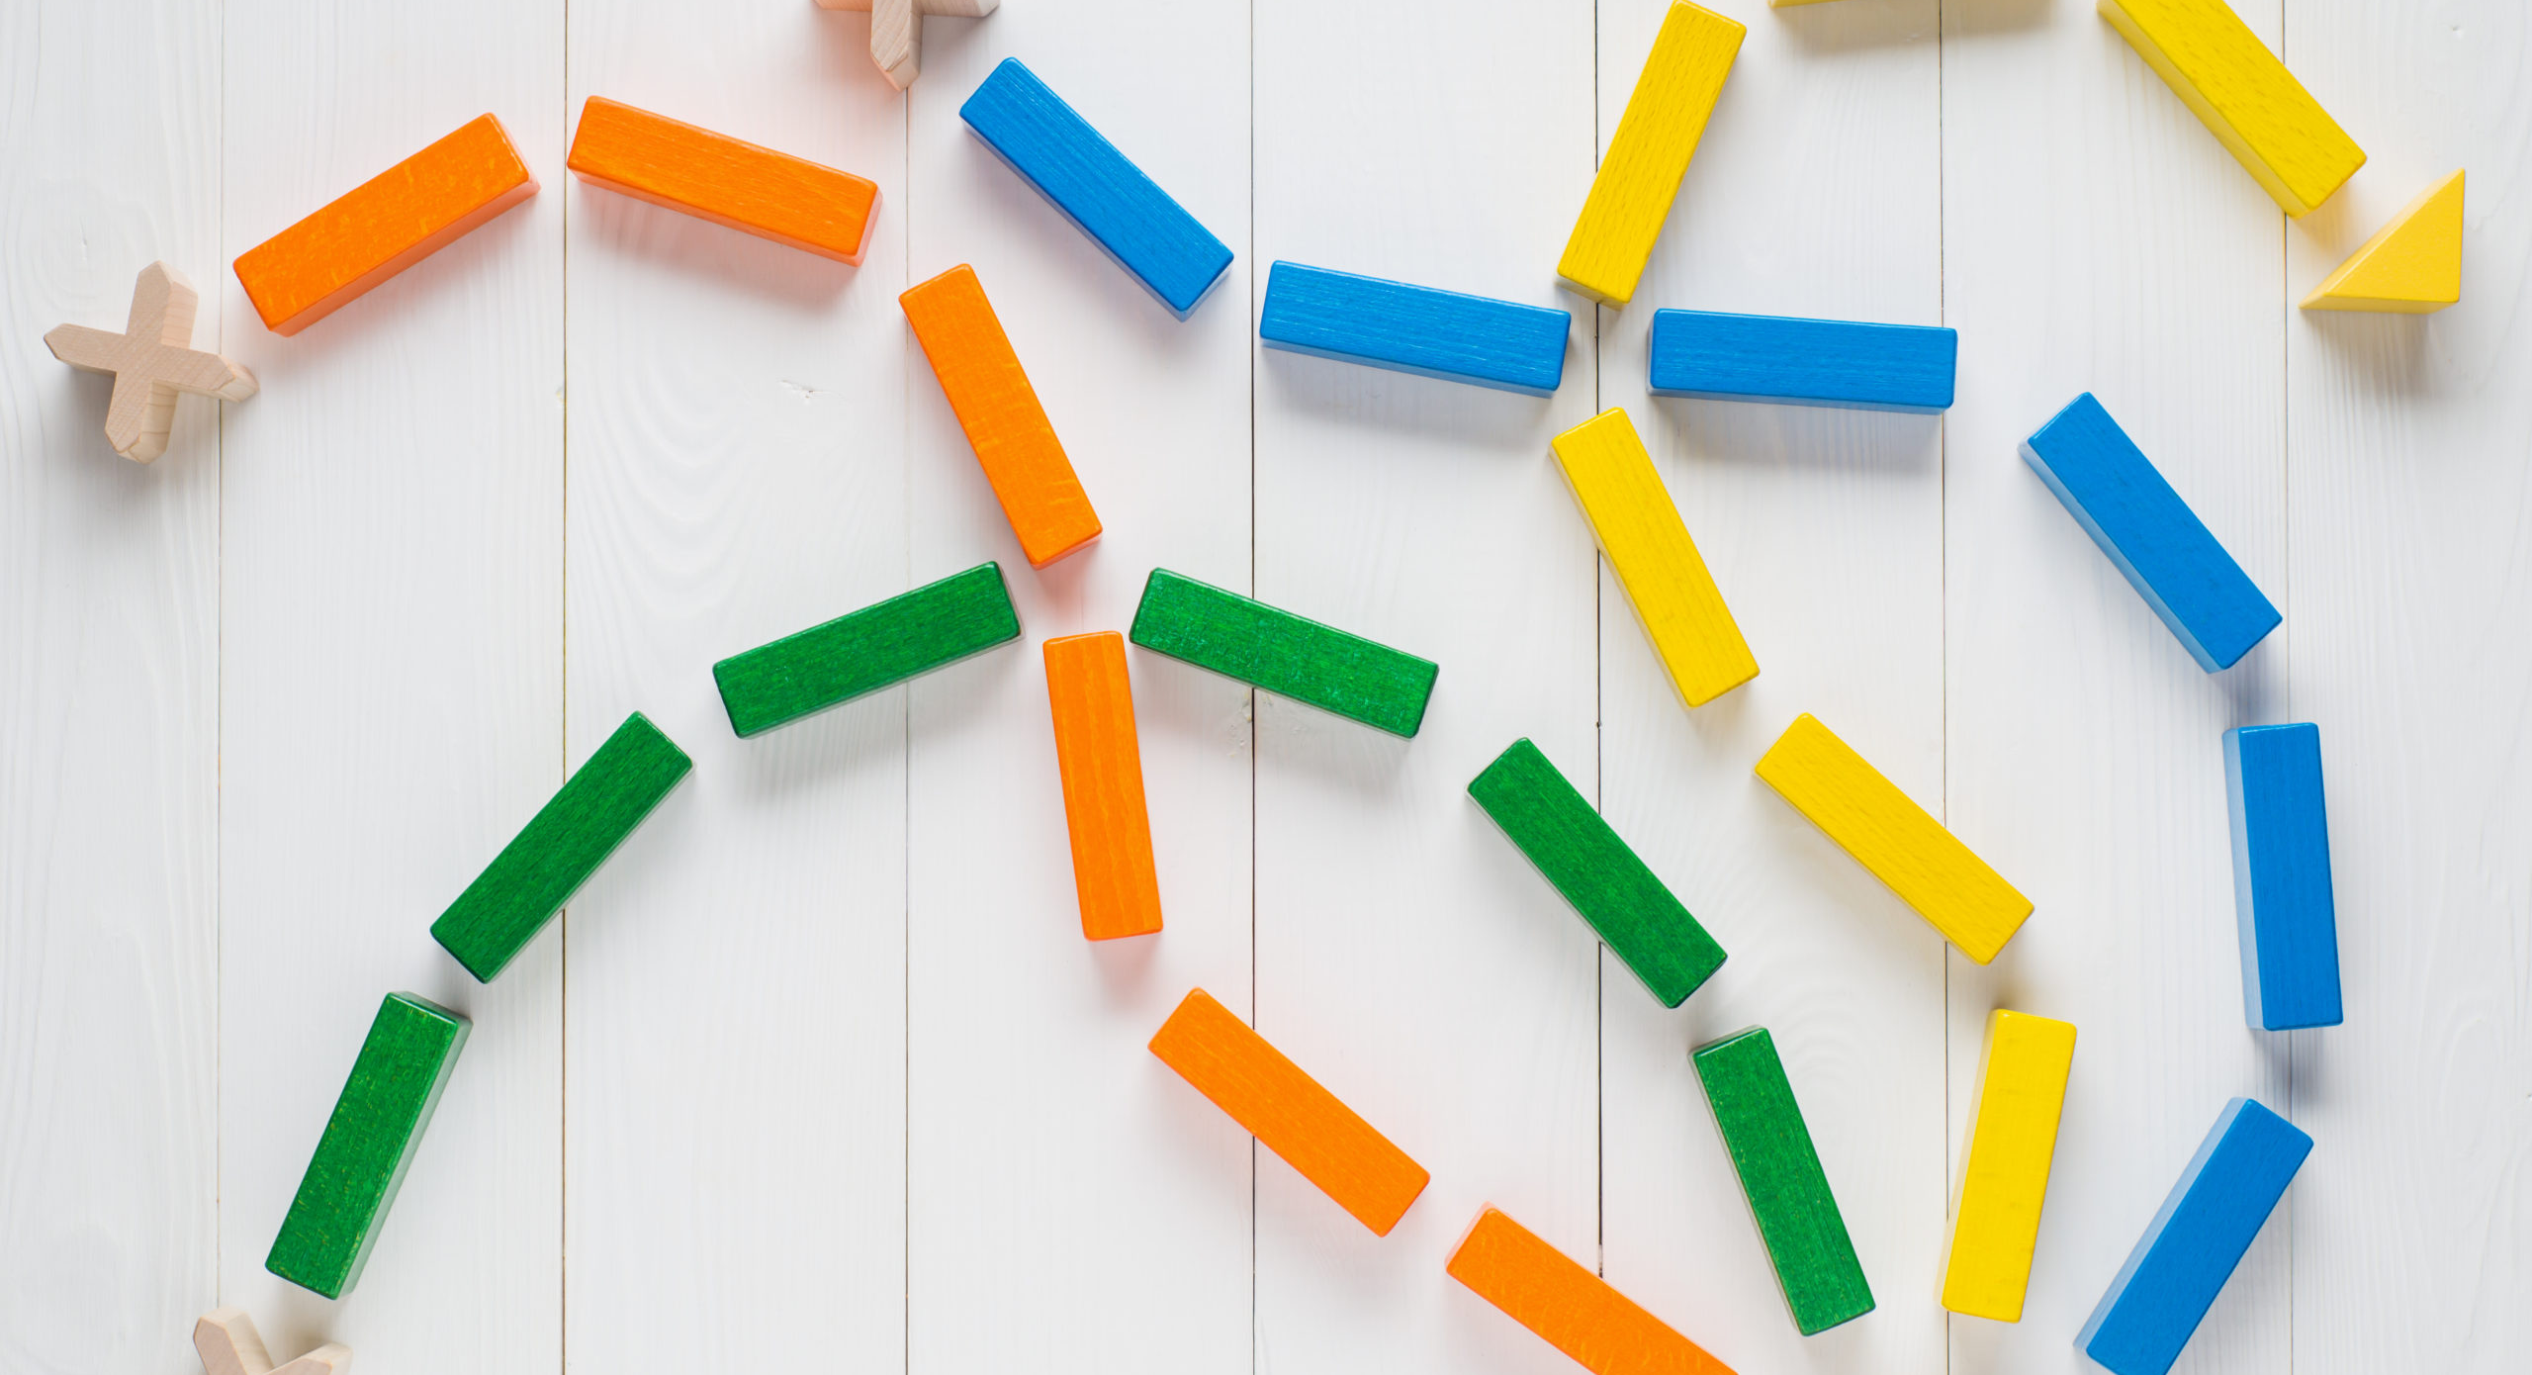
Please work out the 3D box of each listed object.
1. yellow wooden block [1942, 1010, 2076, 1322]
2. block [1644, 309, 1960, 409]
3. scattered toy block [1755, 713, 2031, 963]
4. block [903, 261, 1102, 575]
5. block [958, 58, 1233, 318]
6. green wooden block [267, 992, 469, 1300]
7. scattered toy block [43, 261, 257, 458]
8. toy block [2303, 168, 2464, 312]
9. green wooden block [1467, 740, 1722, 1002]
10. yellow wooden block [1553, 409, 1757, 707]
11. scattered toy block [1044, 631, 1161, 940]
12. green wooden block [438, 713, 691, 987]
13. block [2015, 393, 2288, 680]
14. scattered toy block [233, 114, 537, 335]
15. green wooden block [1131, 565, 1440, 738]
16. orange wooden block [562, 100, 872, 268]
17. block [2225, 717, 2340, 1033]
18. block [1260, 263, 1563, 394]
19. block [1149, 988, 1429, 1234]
[{"bbox_3d":[0.183,0.118,1.307,0.020,0.021,0.075,11,88,0],"label":"yellow wooden block"},{"bbox_3d":[0.132,-0.081,1.308,0.075,0.021,0.020,4,88,1],"label":"block"},{"bbox_3d":[0.155,0.037,1.305,0.075,0.021,0.020,41,89,2],"label":"scattered toy block"},{"bbox_3d":[-0.065,-0.066,1.298,0.020,0.020,0.075,-27,89,-1],"label":"block"},{"bbox_3d":[-0.042,-0.123,1.299,0.075,0.020,0.020,42,89,1],"label":"block"},{"bbox_3d":[-0.220,0.112,1.293,0.020,0.020,0.075,24,89,1],"label":"green wooden block"},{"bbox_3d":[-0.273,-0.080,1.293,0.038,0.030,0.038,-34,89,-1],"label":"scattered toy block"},{"bbox_3d":[0.277,-0.111,1.311,0.033,0.030,0.033,3,88,0],"label":"toy block"},{"bbox_3d":[0.081,0.045,1.295,0.020,0.020,0.075,-43,89,-1],"label":"green wooden block"},{"bbox_3d":[0.096,-0.032,1.307,0.020,0.021,0.075,-27,88,0],"label":"yellow wooden block"},{"bbox_3d":[-0.040,0.025,1.307,0.020,0.021,0.075,-8,88,0],"label":"scattered toy block"},{"bbox_3d":[-0.173,0.040,1.308,0.020,0.021,0.075,43,89,2],"label":"green wooden block"},{"bbox_3d":[0.220,-0.038,1.313,0.020,0.021,0.075,-40,89,-1],"label":"block"},{"bbox_3d":[-0.216,-0.114,1.299,0.075,0.020,0.020,-30,89,-1],"label":"scattered toy block"},{"bbox_3d":[0.004,-0.008,1.296,0.075,0.020,0.020,19,89,0],"label":"green wooden block"},{"bbox_3d":[-0.133,-0.124,1.299,0.075,0.020,0.020,17,89,0],"label":"orange wooden block"},{"bbox_3d":[0.252,0.047,1.310,0.020,0.021,0.075,-5,88,0],"label":"block"},{"bbox_3d":[0.037,-0.089,1.309,0.075,0.021,0.020,10,88,1],"label":"block"},{"bbox_3d":[0.006,0.104,1.293,0.075,0.020,0.020,39,89,1],"label":"block"}]

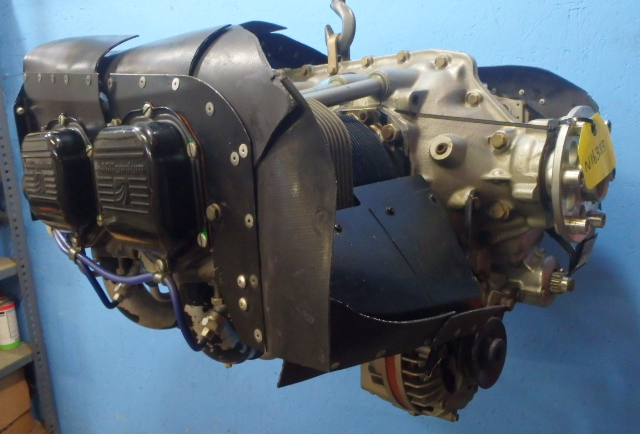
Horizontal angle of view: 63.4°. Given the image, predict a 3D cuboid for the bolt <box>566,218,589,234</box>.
[{"bbox_3d":[0.265,0.009,0.535,0.020,0.016,0.016,6,12,42],"label":"bolt"}]

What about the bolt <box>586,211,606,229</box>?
[{"bbox_3d":[0.315,0.004,0.590,0.017,0.017,0.017,6,14,42],"label":"bolt"}]

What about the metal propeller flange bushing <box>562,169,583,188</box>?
[{"bbox_3d":[0.254,-0.038,0.518,0.017,0.017,0.017,6,14,42],"label":"metal propeller flange bushing"}]

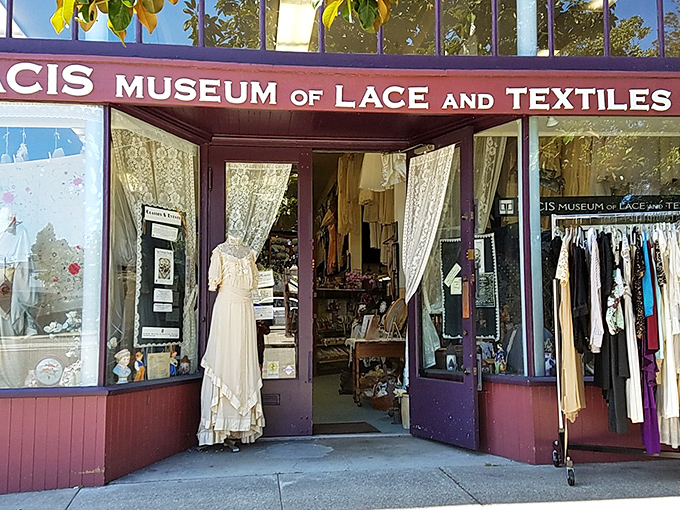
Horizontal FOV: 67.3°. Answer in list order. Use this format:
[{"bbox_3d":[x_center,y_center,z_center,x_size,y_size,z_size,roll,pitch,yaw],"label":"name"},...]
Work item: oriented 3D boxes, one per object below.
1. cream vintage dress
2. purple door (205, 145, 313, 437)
[{"bbox_3d":[-0.790,0.633,3.686,0.480,1.469,0.420,2,-5,-27],"label":"cream vintage dress"},{"bbox_3d":[-0.620,0.259,4.008,0.804,2.260,0.060,1,-5,-9],"label":"purple door"}]

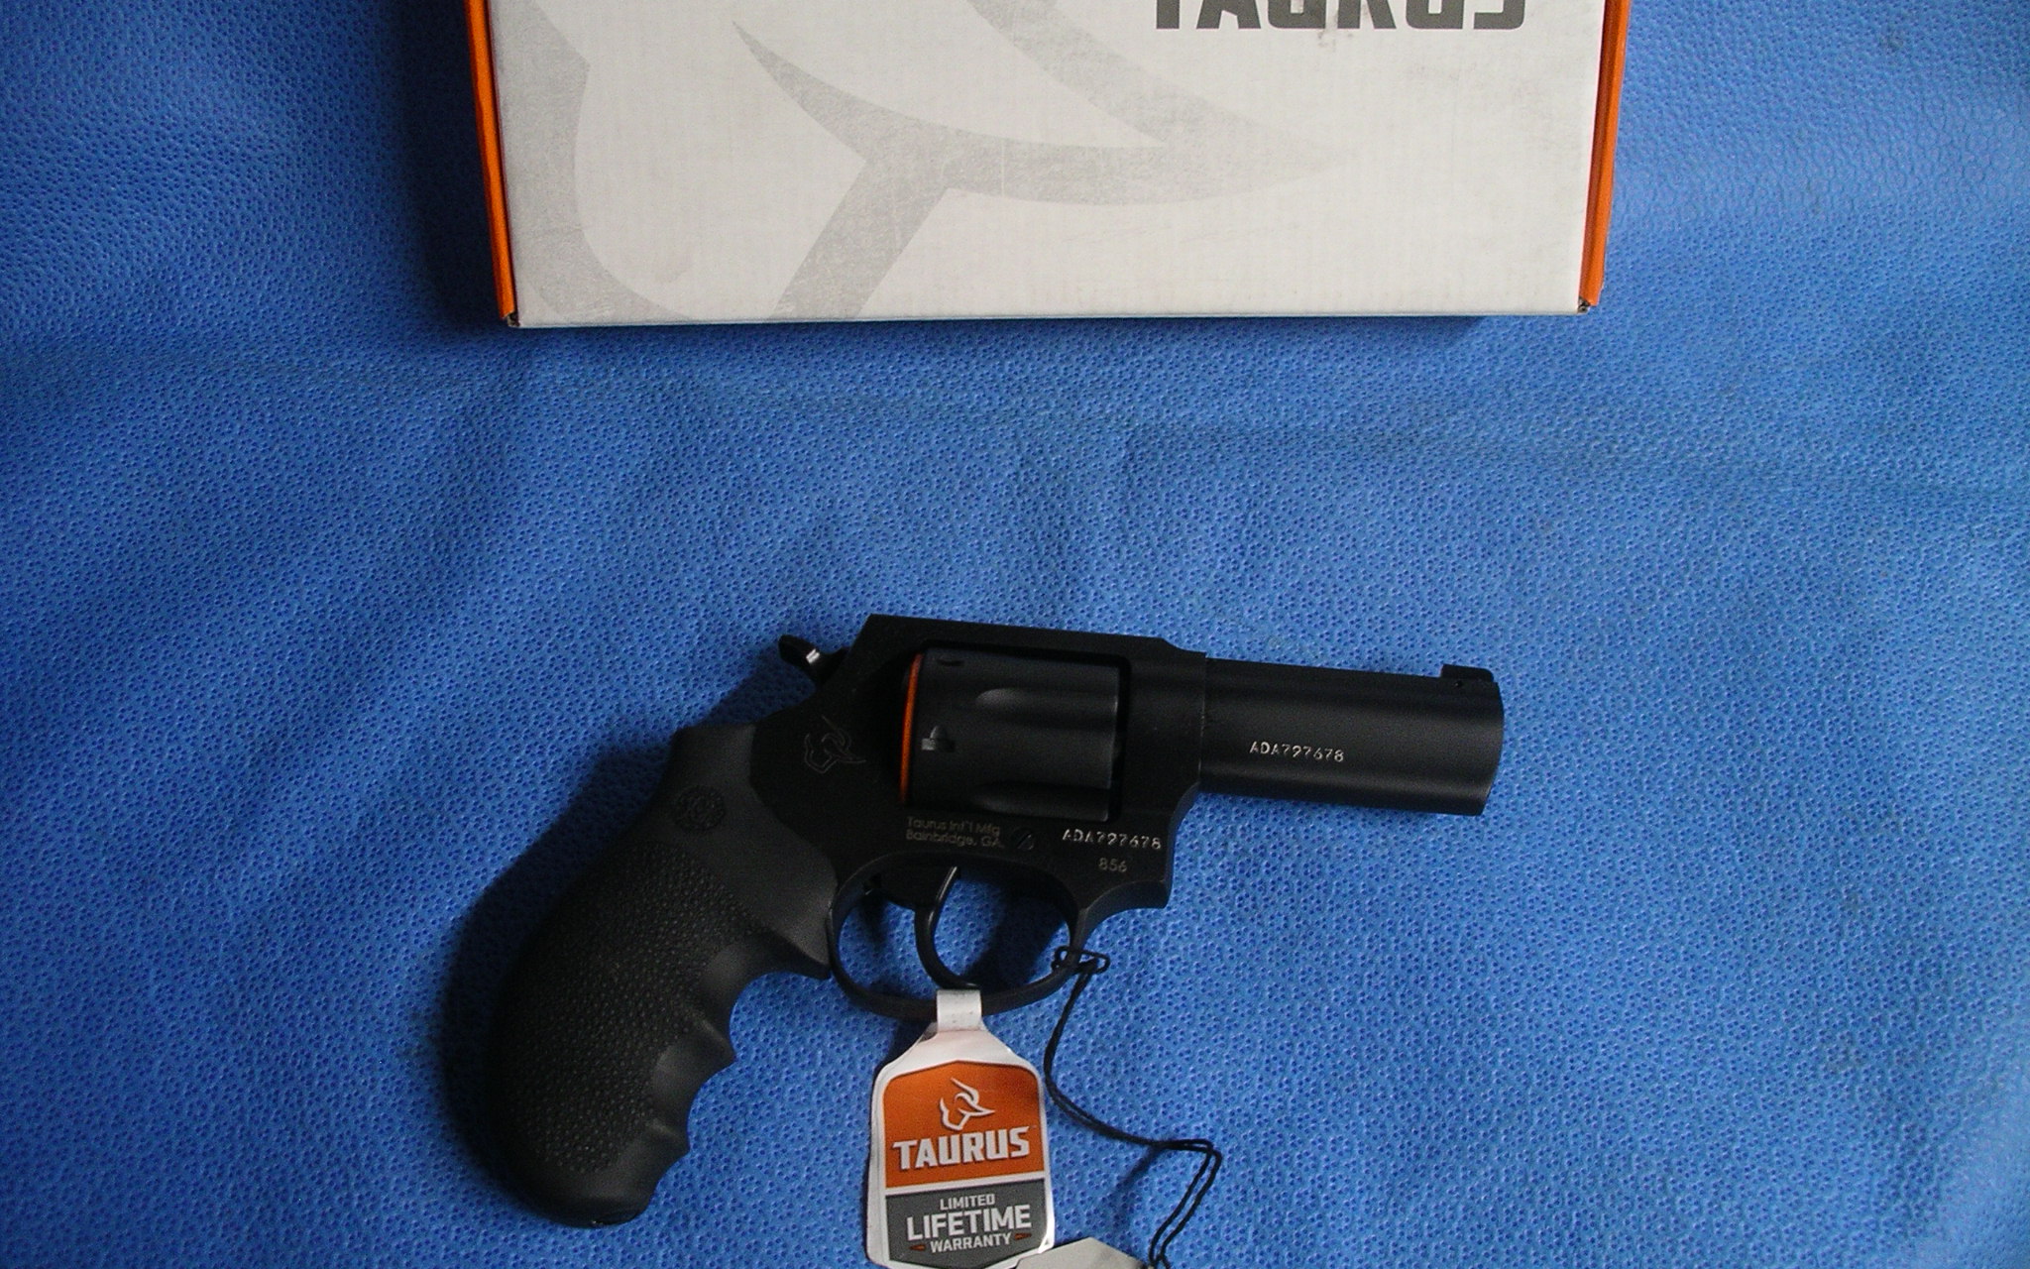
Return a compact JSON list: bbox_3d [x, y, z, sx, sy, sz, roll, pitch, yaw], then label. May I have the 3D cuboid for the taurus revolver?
[{"bbox_3d":[0.000,0.058,0.421,0.187,0.036,0.127,5,62,3],"label":"taurus revolver"}]

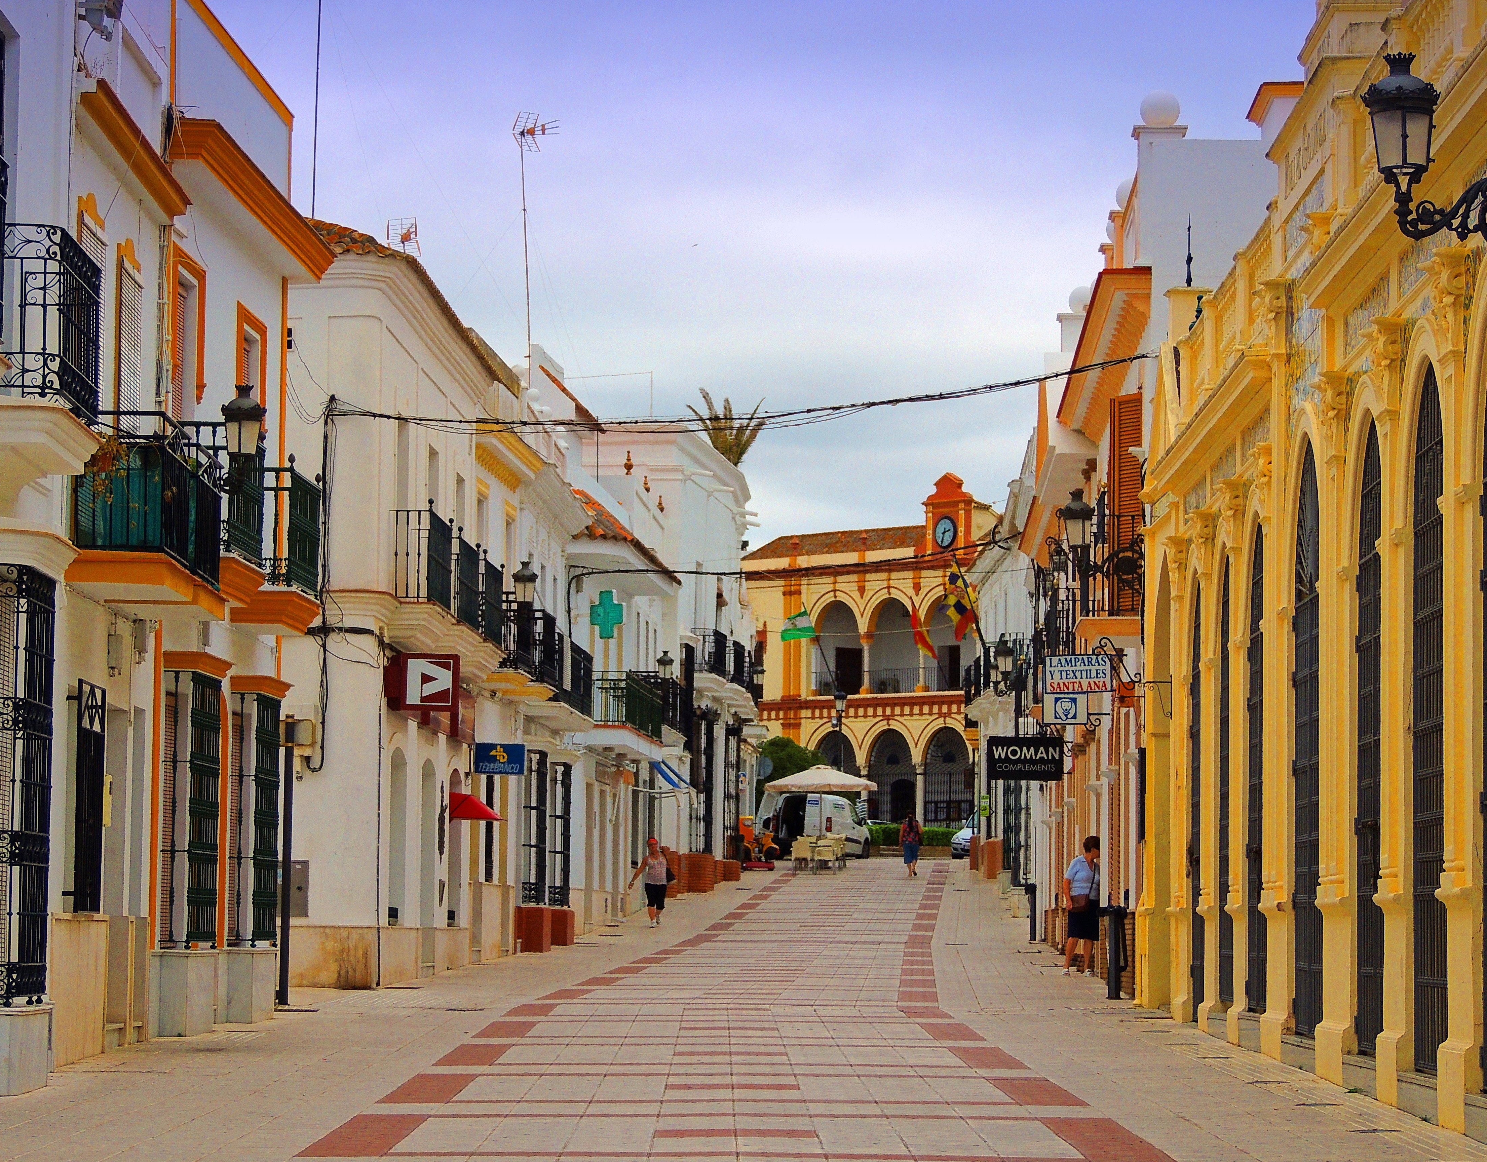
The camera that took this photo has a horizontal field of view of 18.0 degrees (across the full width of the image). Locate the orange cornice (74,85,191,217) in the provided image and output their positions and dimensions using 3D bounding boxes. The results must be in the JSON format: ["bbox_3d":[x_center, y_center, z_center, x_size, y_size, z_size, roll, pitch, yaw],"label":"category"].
[{"bbox_3d":[-4.433,-3.112,34.591,0.180,0.170,5.600,1,-4,0],"label":"orange cornice"}]

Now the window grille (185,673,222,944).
[{"bbox_3d":[-4.156,1.754,35.892,0.100,2.070,1.300,0,-4,3],"label":"window grille"}]

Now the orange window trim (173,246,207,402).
[{"bbox_3d":[-4.259,-1.972,36.233,0.070,1.080,1.360,0,-4,3],"label":"orange window trim"}]

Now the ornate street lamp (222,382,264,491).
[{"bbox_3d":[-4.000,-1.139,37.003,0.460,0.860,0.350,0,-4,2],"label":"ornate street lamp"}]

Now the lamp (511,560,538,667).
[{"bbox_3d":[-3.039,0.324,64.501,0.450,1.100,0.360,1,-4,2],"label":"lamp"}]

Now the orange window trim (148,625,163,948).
[{"bbox_3d":[-4.546,1.585,36.300,0.070,2.520,0.330,0,-4,2],"label":"orange window trim"}]

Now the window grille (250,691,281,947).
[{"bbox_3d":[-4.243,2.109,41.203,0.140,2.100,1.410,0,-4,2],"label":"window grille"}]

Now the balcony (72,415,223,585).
[{"bbox_3d":[-4.132,-0.527,32.797,0.600,0.950,3.610,1,-4,-1],"label":"balcony"}]

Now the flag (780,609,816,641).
[{"bbox_3d":[1.975,1.602,170.371,1.250,1.120,0.300,-1,-5,17],"label":"flag"}]

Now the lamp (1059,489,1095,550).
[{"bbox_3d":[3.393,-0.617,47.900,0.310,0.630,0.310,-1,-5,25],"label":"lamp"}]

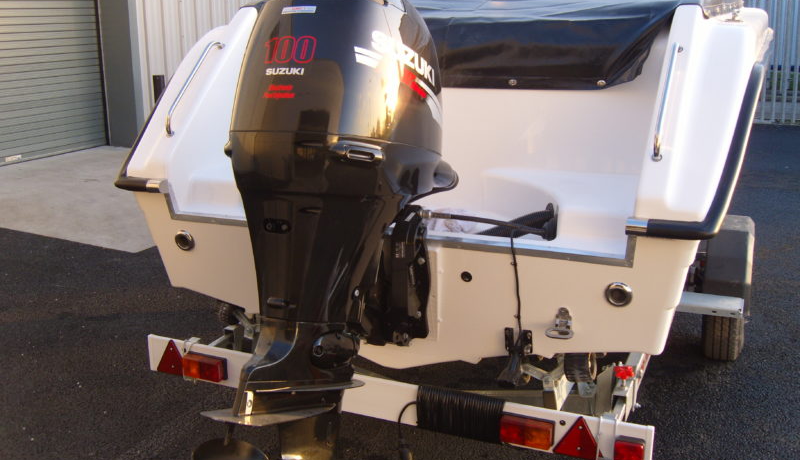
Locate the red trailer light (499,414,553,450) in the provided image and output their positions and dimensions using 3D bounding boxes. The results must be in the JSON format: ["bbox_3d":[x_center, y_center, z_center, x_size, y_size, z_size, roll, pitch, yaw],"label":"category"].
[{"bbox_3d":[0.393,0.630,2.530,0.170,0.082,0.045,6,16,21],"label":"red trailer light"}]

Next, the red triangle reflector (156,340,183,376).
[{"bbox_3d":[-0.853,0.478,3.030,0.150,0.135,0.012,6,16,21],"label":"red triangle reflector"}]

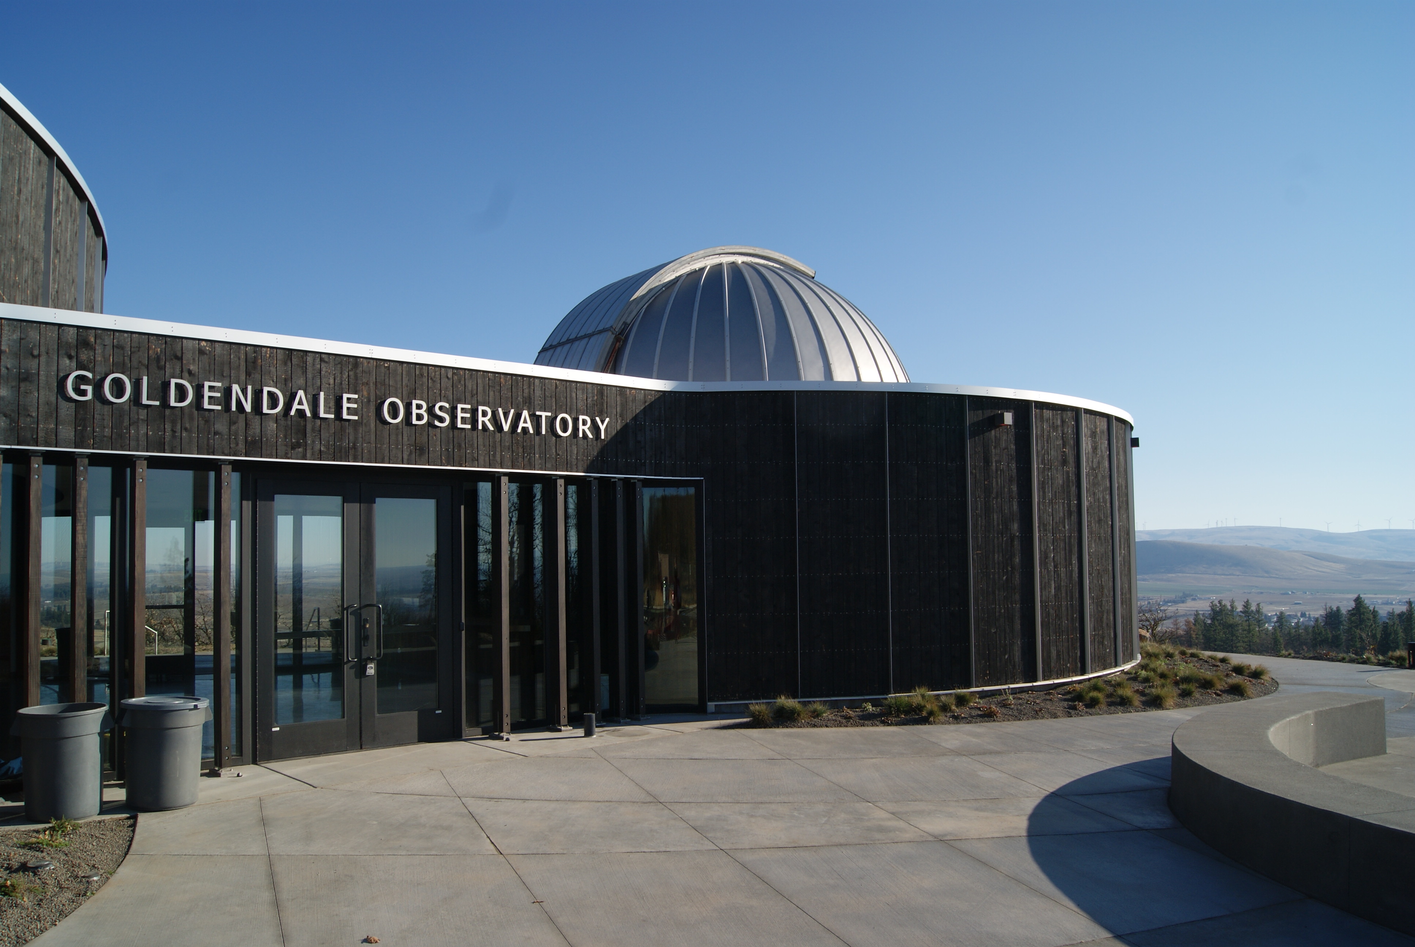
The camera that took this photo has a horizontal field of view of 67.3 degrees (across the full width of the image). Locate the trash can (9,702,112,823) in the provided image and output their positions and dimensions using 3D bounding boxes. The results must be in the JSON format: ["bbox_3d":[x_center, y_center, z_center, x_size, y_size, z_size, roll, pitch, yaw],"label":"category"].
[{"bbox_3d":[-4.525,2.030,7.472,0.600,0.710,0.570,2,-5,-31],"label":"trash can"}]

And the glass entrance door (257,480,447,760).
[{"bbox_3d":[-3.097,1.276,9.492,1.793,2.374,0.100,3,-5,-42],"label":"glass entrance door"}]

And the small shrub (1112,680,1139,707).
[{"bbox_3d":[4.562,2.401,11.600,0.300,0.270,0.300,-2,-4,21],"label":"small shrub"}]

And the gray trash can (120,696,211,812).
[{"bbox_3d":[-3.835,1.968,7.504,0.600,0.710,0.570,1,-4,-27],"label":"gray trash can"}]

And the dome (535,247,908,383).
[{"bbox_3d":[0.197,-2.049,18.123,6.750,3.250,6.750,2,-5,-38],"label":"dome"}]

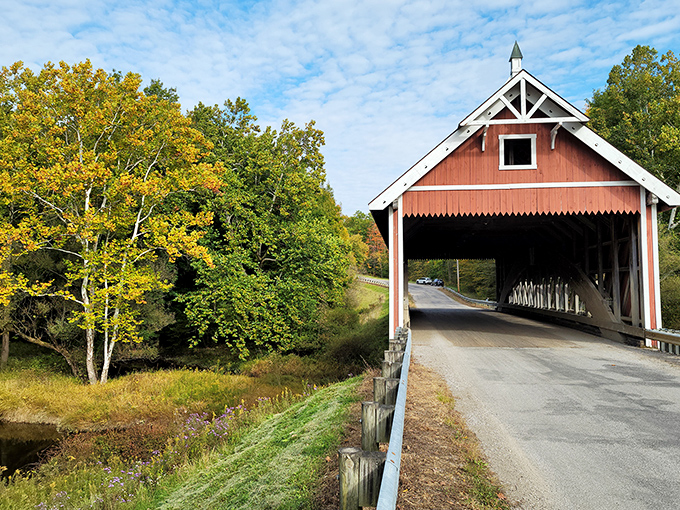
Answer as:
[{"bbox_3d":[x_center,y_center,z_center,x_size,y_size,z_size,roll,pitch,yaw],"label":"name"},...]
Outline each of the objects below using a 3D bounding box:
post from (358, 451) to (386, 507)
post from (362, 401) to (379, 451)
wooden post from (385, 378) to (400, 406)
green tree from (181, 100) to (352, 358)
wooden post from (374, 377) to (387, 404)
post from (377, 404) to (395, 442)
[{"bbox_3d":[0.311,2.040,4.484,0.236,0.434,0.183,0,-4,9],"label":"post"},{"bbox_3d":[0.388,2.269,6.346,0.198,0.671,0.198,0,-4,9],"label":"post"},{"bbox_3d":[0.880,2.304,8.127,0.236,0.434,0.183,0,-4,9],"label":"wooden post"},{"bbox_3d":[-4.831,-1.688,32.500,11.200,17.000,11.000,0,-4,9],"label":"green tree"},{"bbox_3d":[0.673,2.397,8.152,0.193,0.676,0.198,0,-4,9],"label":"wooden post"},{"bbox_3d":[0.598,2.173,6.320,0.236,0.434,0.183,0,-4,9],"label":"post"}]

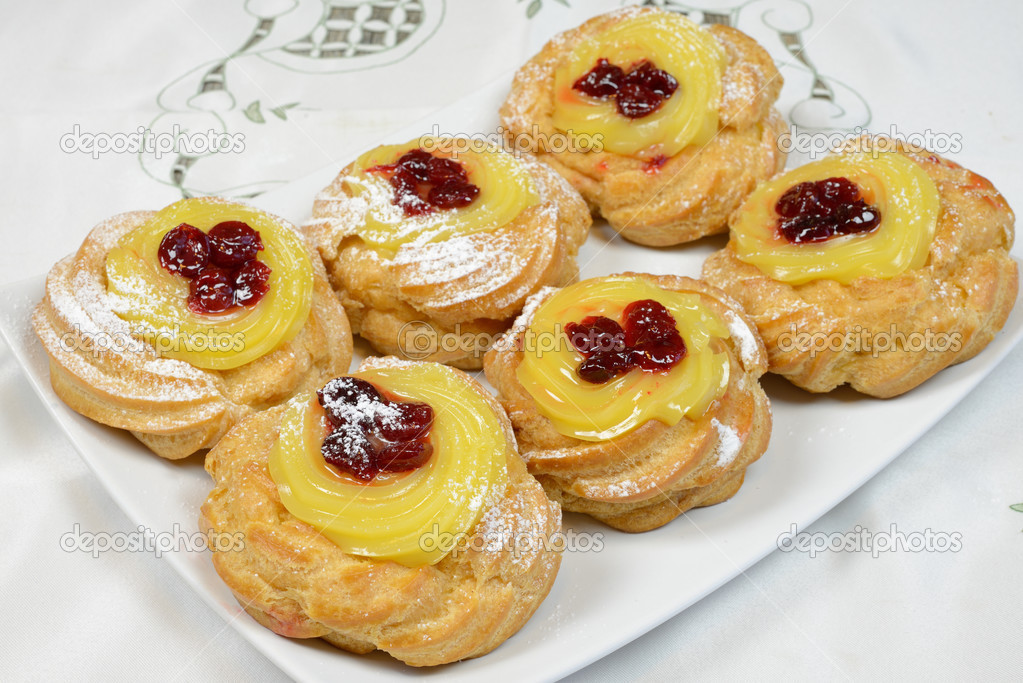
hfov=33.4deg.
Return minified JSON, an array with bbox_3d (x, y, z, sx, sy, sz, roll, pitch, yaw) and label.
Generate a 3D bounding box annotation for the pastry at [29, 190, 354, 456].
[{"bbox_3d":[-0.093,-0.006,0.501,0.092,0.041,0.092,0,47,0],"label":"pastry"}]

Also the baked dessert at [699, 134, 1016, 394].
[{"bbox_3d":[0.105,-0.024,0.517,0.094,0.043,0.094,0,47,0],"label":"baked dessert"}]

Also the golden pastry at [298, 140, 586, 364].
[{"bbox_3d":[-0.019,-0.029,0.522,0.087,0.042,0.087,0,47,0],"label":"golden pastry"}]

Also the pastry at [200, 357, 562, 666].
[{"bbox_3d":[-0.034,0.043,0.455,0.096,0.040,0.096,0,47,0],"label":"pastry"}]

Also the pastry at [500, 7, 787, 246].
[{"bbox_3d":[0.043,-0.072,0.559,0.093,0.048,0.093,0,47,0],"label":"pastry"}]

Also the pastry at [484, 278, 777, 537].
[{"bbox_3d":[0.032,0.016,0.479,0.080,0.043,0.080,0,47,0],"label":"pastry"}]

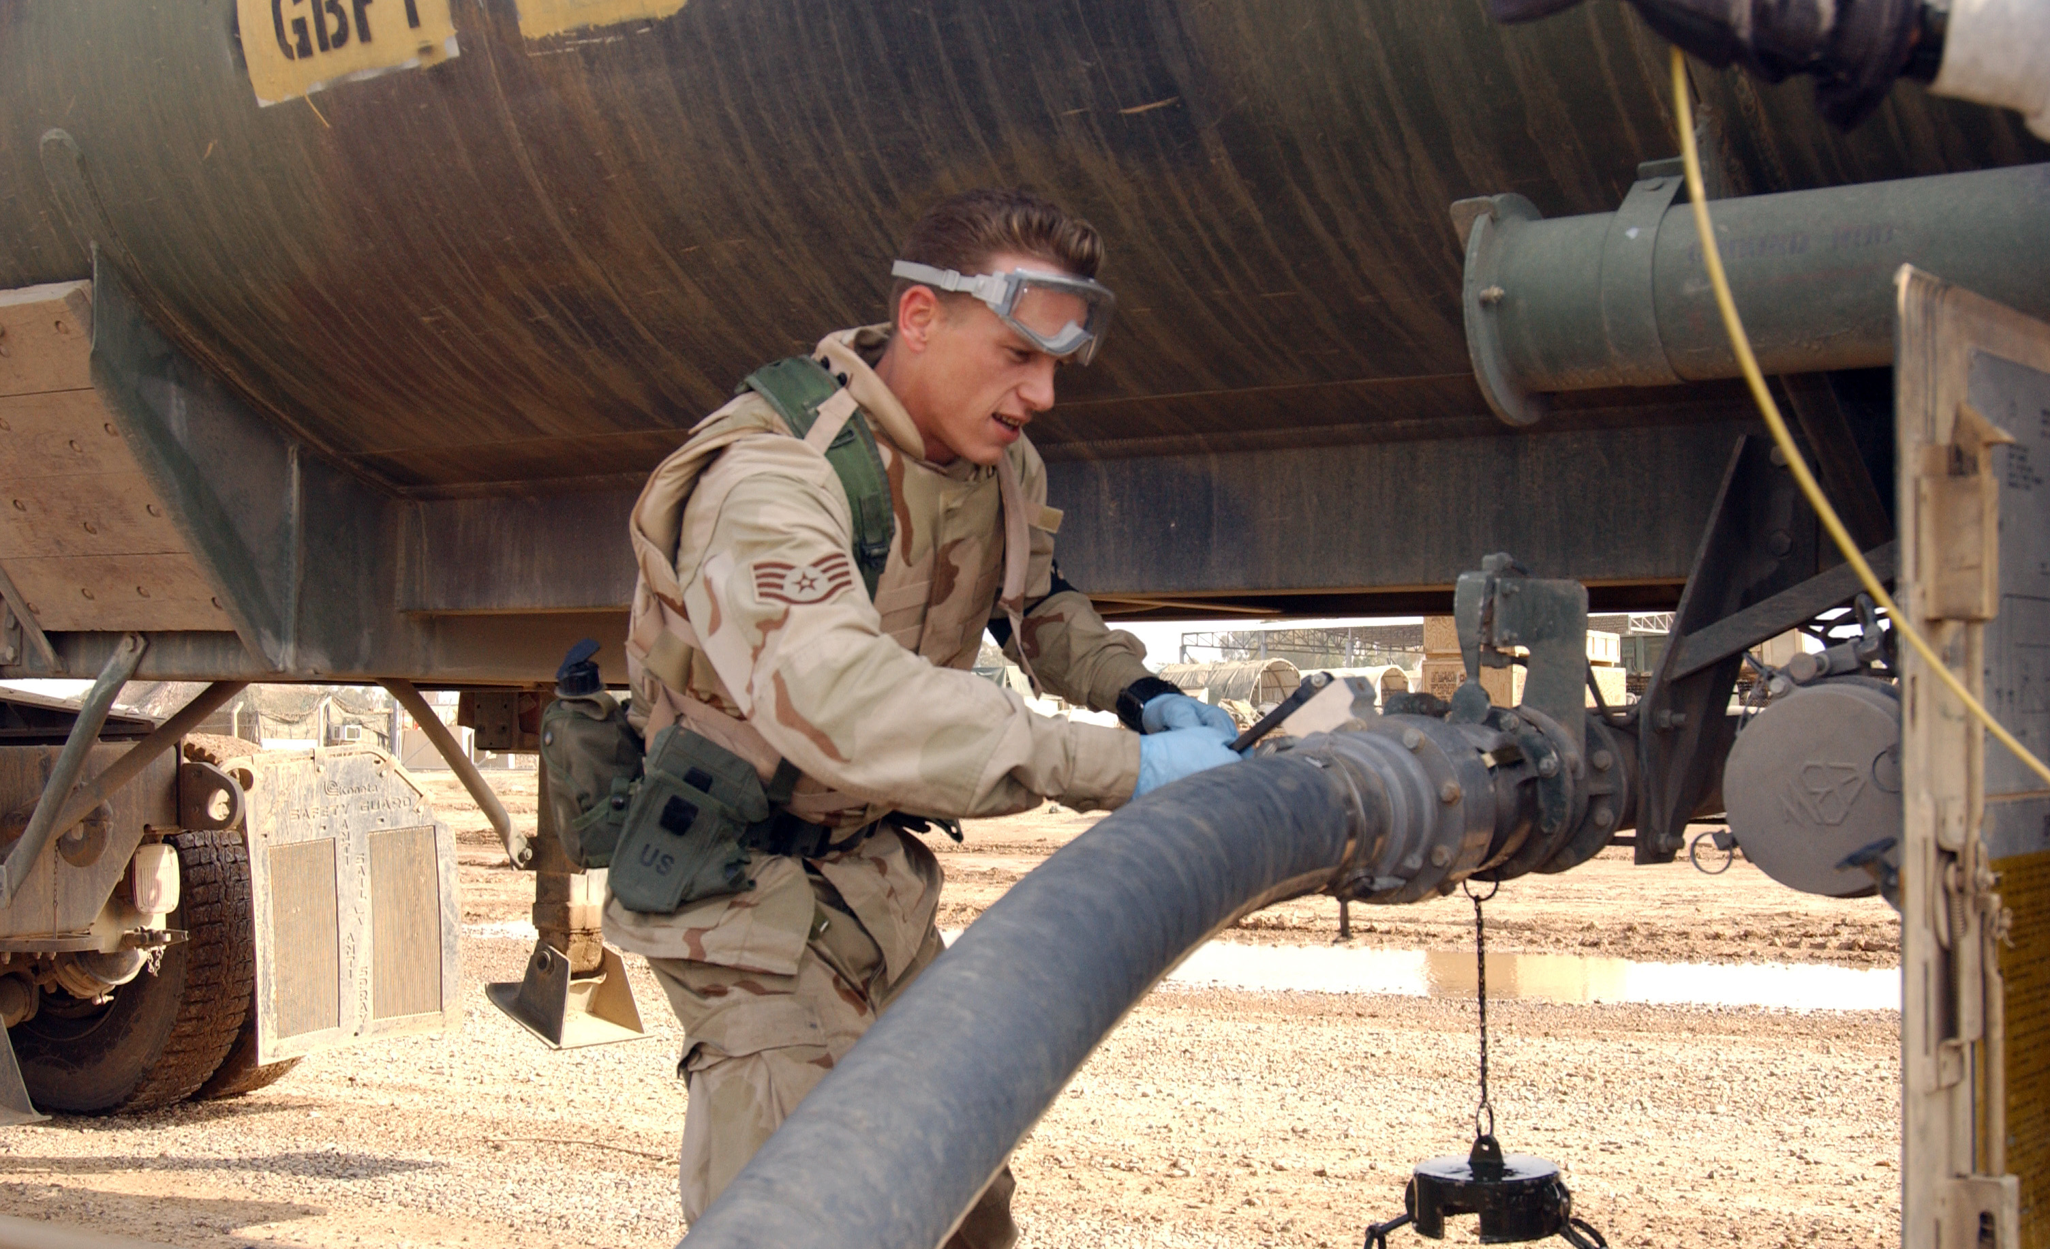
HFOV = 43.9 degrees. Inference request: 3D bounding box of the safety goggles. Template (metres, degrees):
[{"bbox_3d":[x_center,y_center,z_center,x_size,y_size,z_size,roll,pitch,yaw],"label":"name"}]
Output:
[{"bbox_3d":[-0.019,-0.312,2.450,0.210,0.095,0.170,18,8,28],"label":"safety goggles"}]

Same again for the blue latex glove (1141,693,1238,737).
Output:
[{"bbox_3d":[0.165,0.098,2.530,0.150,0.080,0.095,21,5,15],"label":"blue latex glove"}]

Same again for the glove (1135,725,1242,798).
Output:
[{"bbox_3d":[0.157,0.132,2.450,0.155,0.085,0.095,3,-3,-21],"label":"glove"}]

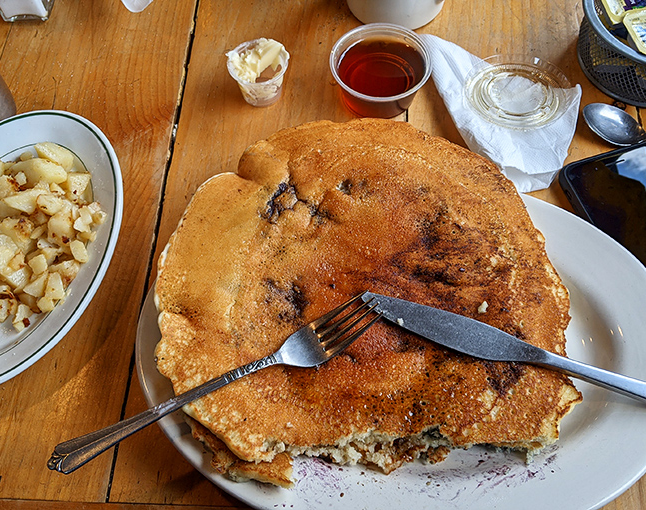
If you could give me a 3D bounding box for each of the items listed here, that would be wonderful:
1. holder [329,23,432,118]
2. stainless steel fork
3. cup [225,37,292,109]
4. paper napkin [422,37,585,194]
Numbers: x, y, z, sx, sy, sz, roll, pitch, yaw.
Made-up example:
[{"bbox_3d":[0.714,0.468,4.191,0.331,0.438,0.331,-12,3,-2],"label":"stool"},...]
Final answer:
[{"bbox_3d":[0.043,-0.133,0.398,0.074,0.032,0.074,-1,66,1],"label":"holder"},{"bbox_3d":[-0.058,0.070,0.292,0.193,0.020,0.026,-26,68,-6],"label":"stainless steel fork"},{"bbox_3d":[-0.047,-0.136,0.403,0.046,0.030,0.046,-1,66,1],"label":"cup"},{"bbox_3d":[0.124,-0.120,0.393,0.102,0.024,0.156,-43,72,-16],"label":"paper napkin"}]

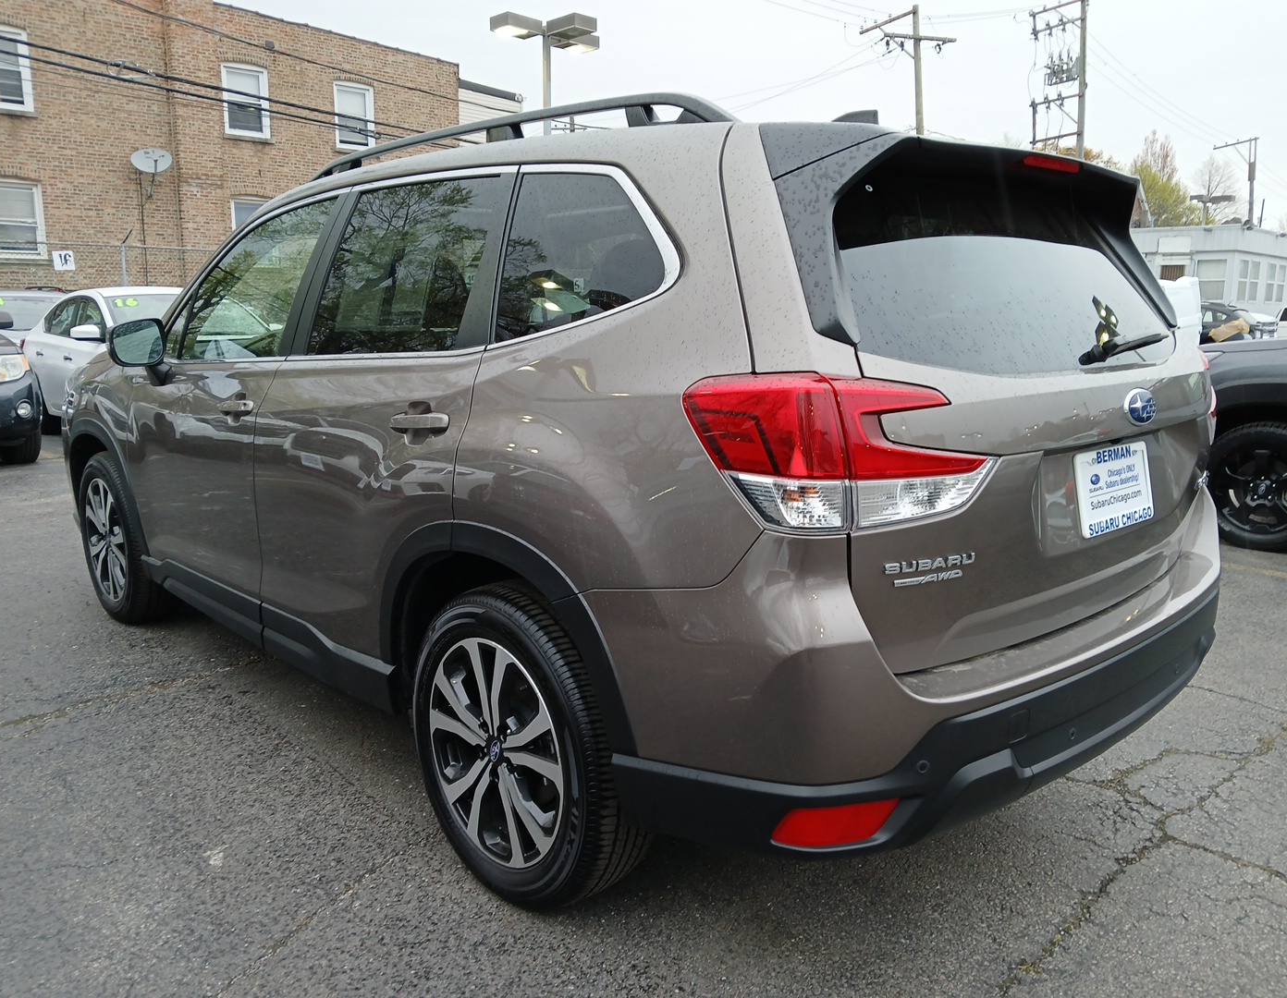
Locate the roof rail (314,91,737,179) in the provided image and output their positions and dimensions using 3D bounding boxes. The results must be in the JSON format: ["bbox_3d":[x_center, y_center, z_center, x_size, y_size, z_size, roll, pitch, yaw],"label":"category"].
[{"bbox_3d":[-0.430,-0.868,2.478,0.080,0.095,1.760,-10,15,-43],"label":"roof rail"}]

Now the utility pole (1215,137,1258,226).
[{"bbox_3d":[28.100,-11.800,48.200,0.400,10.500,2.800,0,10,-6],"label":"utility pole"}]

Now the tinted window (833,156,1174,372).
[{"bbox_3d":[0.764,-0.474,2.094,1.290,0.470,0.100,-10,-17,-43],"label":"tinted window"}]

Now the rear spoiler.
[{"bbox_3d":[0.718,-0.538,2.102,1.320,0.410,0.390,-9,14,-43],"label":"rear spoiler"}]

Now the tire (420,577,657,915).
[{"bbox_3d":[-0.260,0.524,2.164,0.230,0.690,0.690,-9,14,-43],"label":"tire"}]

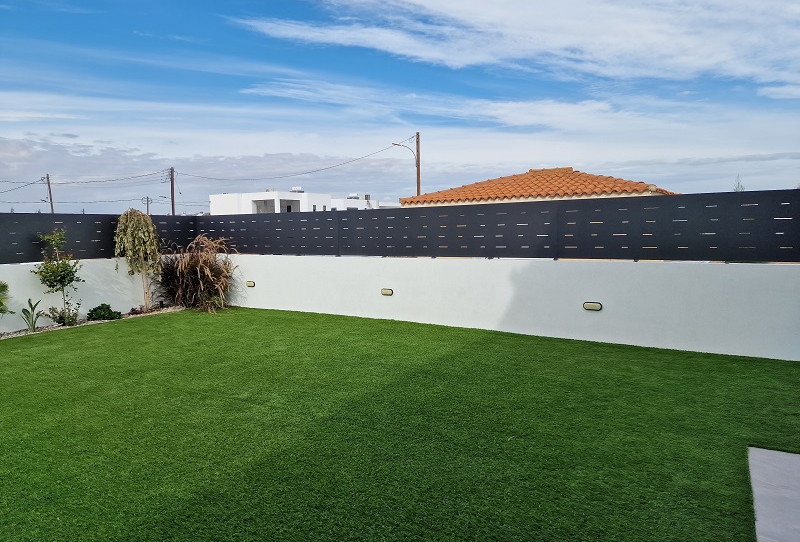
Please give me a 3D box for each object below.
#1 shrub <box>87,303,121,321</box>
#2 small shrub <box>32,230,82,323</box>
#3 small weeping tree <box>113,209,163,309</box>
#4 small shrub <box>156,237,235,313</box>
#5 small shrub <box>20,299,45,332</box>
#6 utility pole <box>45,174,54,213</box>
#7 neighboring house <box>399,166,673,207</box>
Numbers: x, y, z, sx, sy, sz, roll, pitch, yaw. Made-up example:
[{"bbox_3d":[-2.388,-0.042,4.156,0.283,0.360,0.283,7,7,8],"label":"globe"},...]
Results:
[{"bbox_3d":[-5.444,0.749,9.775,0.520,0.305,0.620,2,5,33],"label":"shrub"},{"bbox_3d":[-5.894,0.112,9.059,0.750,1.701,0.850,2,5,33],"label":"small shrub"},{"bbox_3d":[-5.114,-0.159,10.321,0.850,2.021,0.920,2,5,33],"label":"small weeping tree"},{"bbox_3d":[-4.161,0.061,10.778,1.450,1.479,1.500,2,5,33],"label":"small shrub"},{"bbox_3d":[-6.076,0.737,8.761,0.380,0.506,0.400,2,5,33],"label":"small shrub"},{"bbox_3d":[-36.825,-6.048,56.433,0.250,8.300,0.250,-7,7,-33],"label":"utility pole"},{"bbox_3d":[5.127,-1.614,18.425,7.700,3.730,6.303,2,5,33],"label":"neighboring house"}]

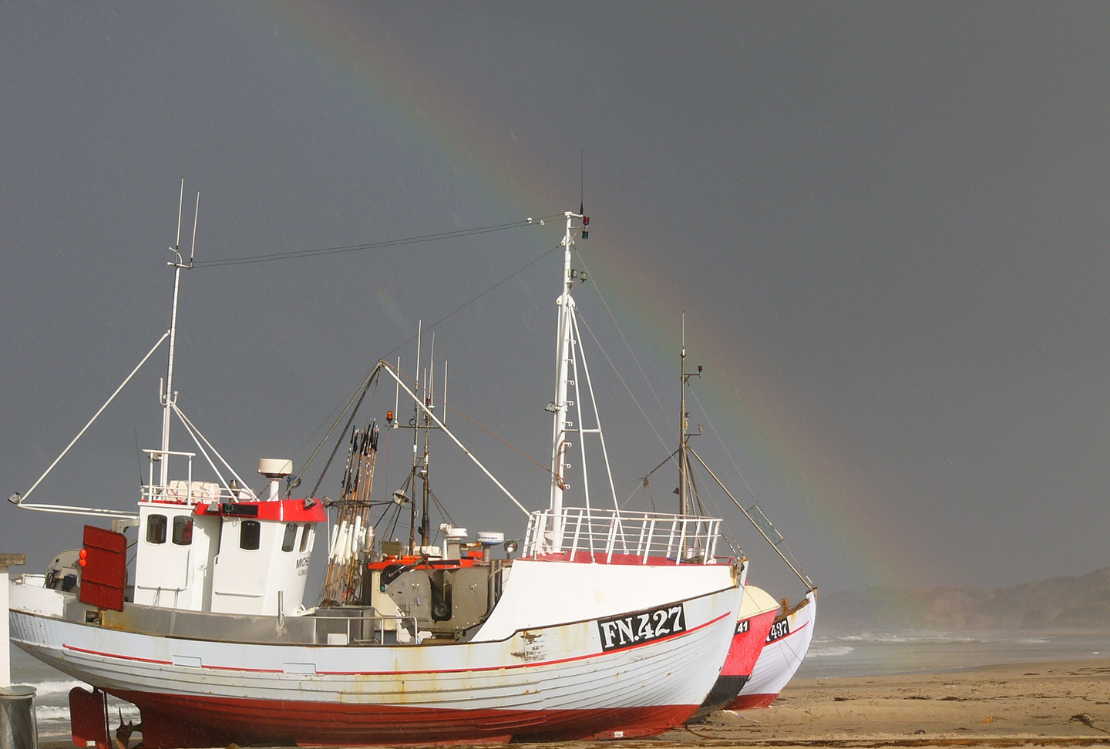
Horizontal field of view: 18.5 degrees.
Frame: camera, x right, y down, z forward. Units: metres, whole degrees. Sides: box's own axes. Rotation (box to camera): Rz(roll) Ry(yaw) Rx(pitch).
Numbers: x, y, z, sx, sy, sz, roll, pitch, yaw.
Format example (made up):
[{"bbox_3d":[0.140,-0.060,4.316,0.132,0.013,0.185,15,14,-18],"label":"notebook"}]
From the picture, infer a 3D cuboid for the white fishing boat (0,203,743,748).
[{"bbox_3d":[-2.854,1.522,52.300,11.746,8.368,4.000,1,0,13],"label":"white fishing boat"}]

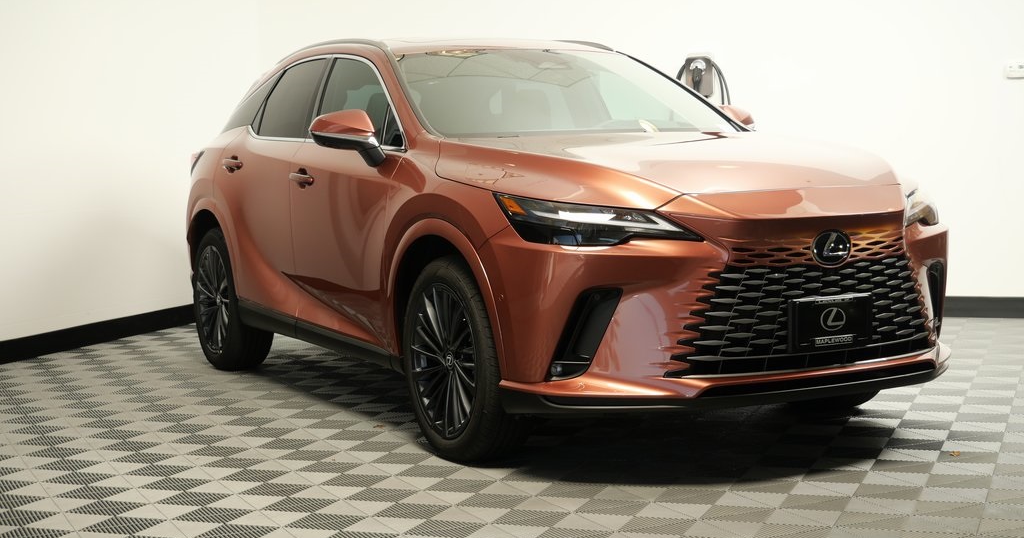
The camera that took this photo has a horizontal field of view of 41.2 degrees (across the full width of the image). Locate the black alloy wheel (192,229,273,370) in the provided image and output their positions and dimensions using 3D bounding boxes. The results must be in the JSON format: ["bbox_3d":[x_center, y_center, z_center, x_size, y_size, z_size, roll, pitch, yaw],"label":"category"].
[{"bbox_3d":[-1.534,0.164,7.413,0.240,0.760,0.760,-4,5,-28],"label":"black alloy wheel"}]

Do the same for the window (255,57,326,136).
[{"bbox_3d":[-1.060,-0.799,6.538,0.060,0.420,0.860,24,-8,-28],"label":"window"}]

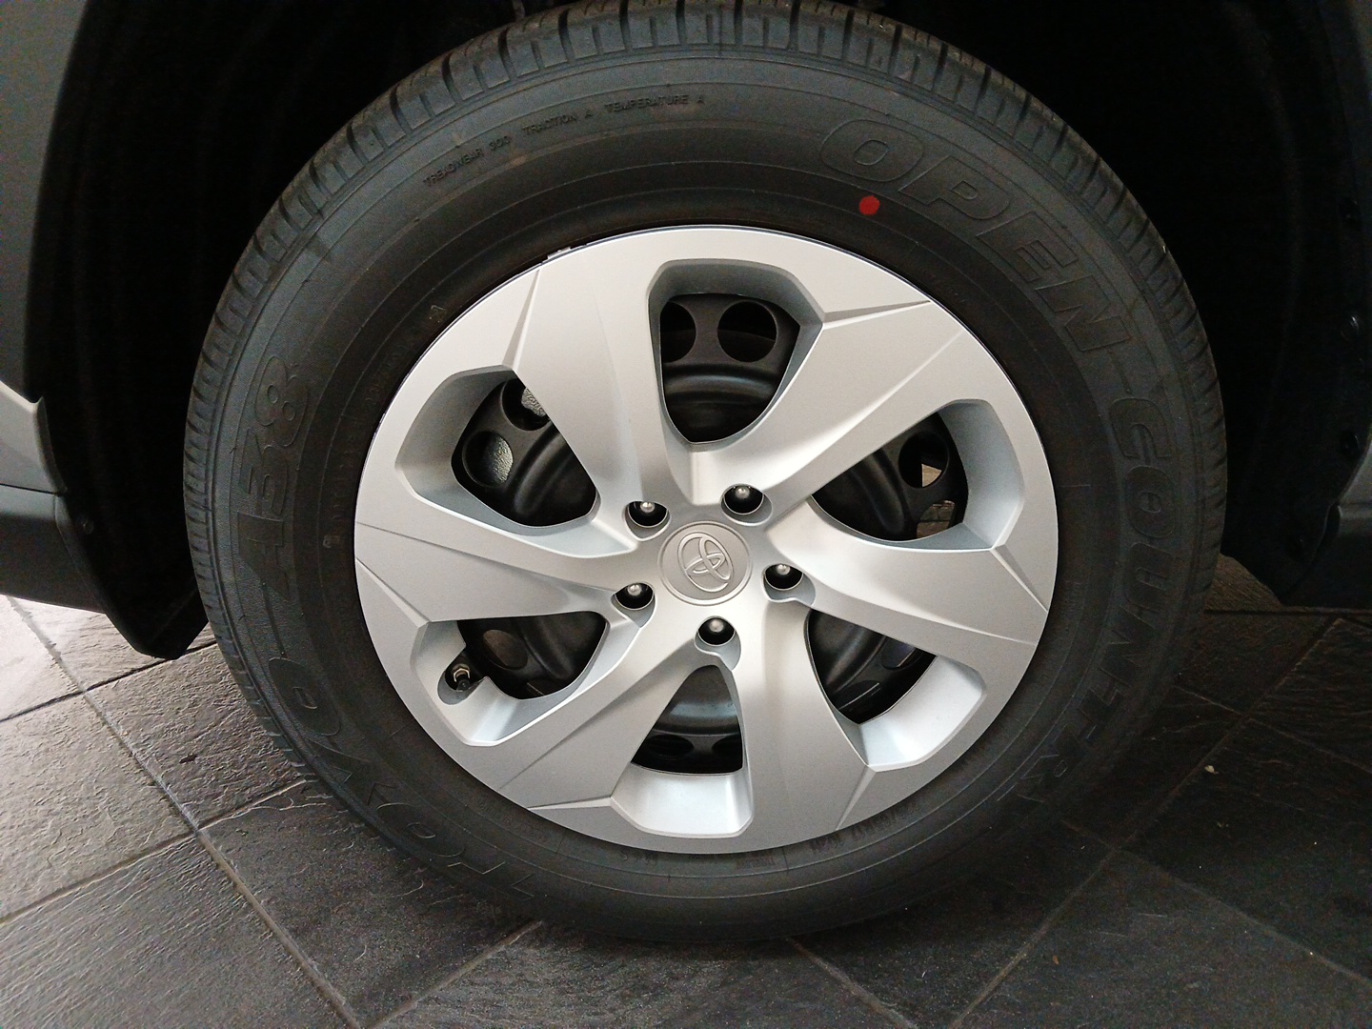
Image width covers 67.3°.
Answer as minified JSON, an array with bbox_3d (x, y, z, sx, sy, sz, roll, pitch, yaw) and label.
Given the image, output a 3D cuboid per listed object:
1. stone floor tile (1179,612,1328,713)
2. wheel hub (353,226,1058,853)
[{"bbox_3d":[0.619,0.140,1.339,0.298,0.012,0.298,-21,33,-40],"label":"stone floor tile"},{"bbox_3d":[0.012,0.034,0.698,0.457,0.457,0.075,1,25,0],"label":"wheel hub"}]

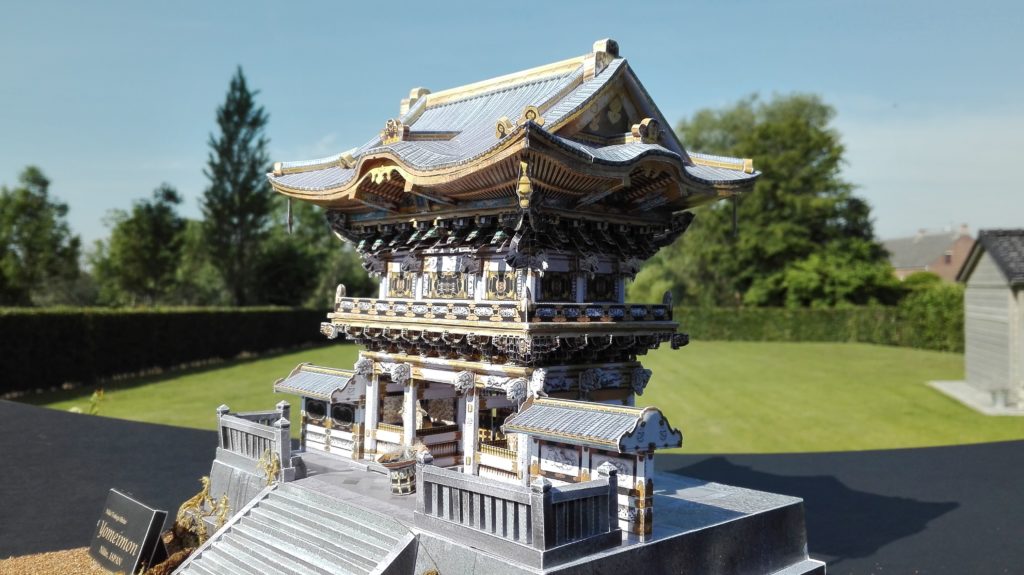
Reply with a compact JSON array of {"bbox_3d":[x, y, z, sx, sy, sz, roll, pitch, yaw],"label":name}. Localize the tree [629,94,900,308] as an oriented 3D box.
[{"bbox_3d":[14.127,-4.066,41.119,14.760,13.460,11.000,0,-1,0],"label":"tree"}]

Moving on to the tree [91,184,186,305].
[{"bbox_3d":[-17.329,-1.148,34.041,4.450,7.260,4.300,0,-1,0],"label":"tree"}]

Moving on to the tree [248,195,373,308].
[{"bbox_3d":[-10.781,-1.110,40.042,6.770,7.500,6.200,0,-1,0],"label":"tree"}]

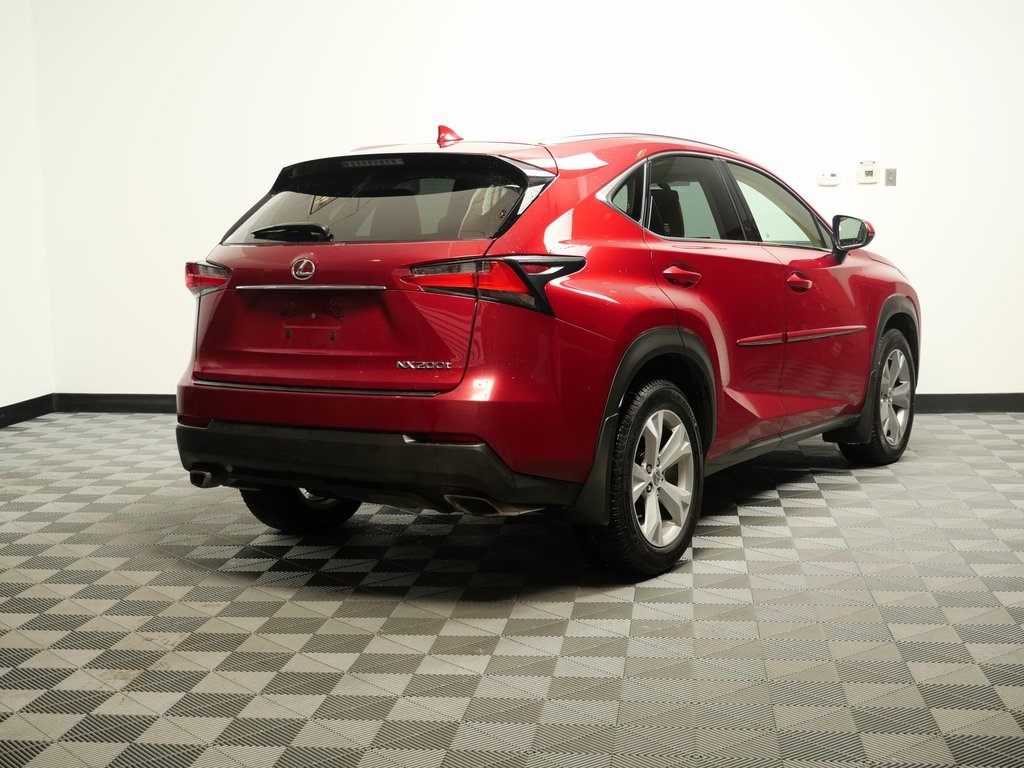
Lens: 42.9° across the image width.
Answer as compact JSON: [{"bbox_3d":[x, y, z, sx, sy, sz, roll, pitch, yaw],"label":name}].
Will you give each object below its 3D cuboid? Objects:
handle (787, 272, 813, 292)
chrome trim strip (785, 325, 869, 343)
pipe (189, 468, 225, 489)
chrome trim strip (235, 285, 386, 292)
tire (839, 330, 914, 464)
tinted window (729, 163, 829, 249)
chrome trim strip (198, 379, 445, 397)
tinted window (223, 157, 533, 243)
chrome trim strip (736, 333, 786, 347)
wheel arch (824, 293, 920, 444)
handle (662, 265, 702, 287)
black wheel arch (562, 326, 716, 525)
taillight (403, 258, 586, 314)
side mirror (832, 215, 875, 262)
[{"bbox_3d":[1.243,-0.435,5.606,0.052,0.072,0.225,2,7,33],"label":"handle"},{"bbox_3d":[1.441,-0.239,5.912,0.030,0.045,1.020,2,5,33],"label":"chrome trim strip"},{"bbox_3d":[-1.134,0.348,4.868,0.135,0.068,0.160,3,7,34],"label":"pipe"},{"bbox_3d":[-0.680,-0.317,4.317,0.665,0.022,0.030,2,7,33],"label":"chrome trim strip"},{"bbox_3d":[1.935,0.068,6.930,0.230,0.715,0.715,3,7,34],"label":"tire"},{"bbox_3d":[1.213,-0.790,5.878,0.060,0.404,0.950,-23,-7,34],"label":"tinted window"},{"bbox_3d":[-0.711,0.021,4.363,1.110,0.030,0.110,3,7,34],"label":"chrome trim strip"},{"bbox_3d":[-0.518,-0.621,4.609,1.240,0.418,0.110,3,-34,34],"label":"tinted window"},{"bbox_3d":[1.008,-0.174,5.261,0.030,0.042,0.480,2,7,33],"label":"chrome trim strip"},{"bbox_3d":[1.903,-0.115,6.771,0.220,0.690,1.000,2,7,33],"label":"wheel arch"},{"bbox_3d":[0.612,-0.390,4.655,0.052,0.070,0.230,2,7,33],"label":"handle"},{"bbox_3d":[0.448,0.115,4.550,0.190,0.620,0.950,2,7,33],"label":"black wheel arch"},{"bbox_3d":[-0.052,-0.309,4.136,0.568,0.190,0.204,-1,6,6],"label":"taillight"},{"bbox_3d":[1.585,-0.683,6.034,0.220,0.210,0.170,3,7,34],"label":"side mirror"}]

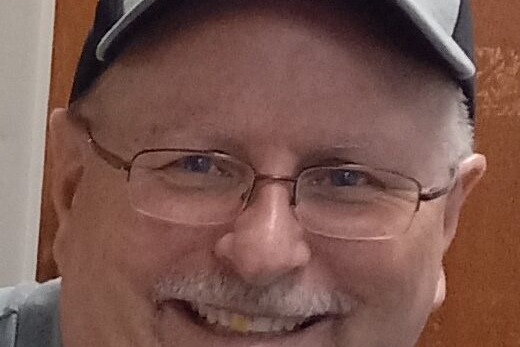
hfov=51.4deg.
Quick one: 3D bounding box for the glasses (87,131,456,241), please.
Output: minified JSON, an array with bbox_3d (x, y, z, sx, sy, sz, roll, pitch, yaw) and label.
[{"bbox_3d":[0.008,-0.006,0.322,0.150,0.046,0.135,6,10,-1],"label":"glasses"}]

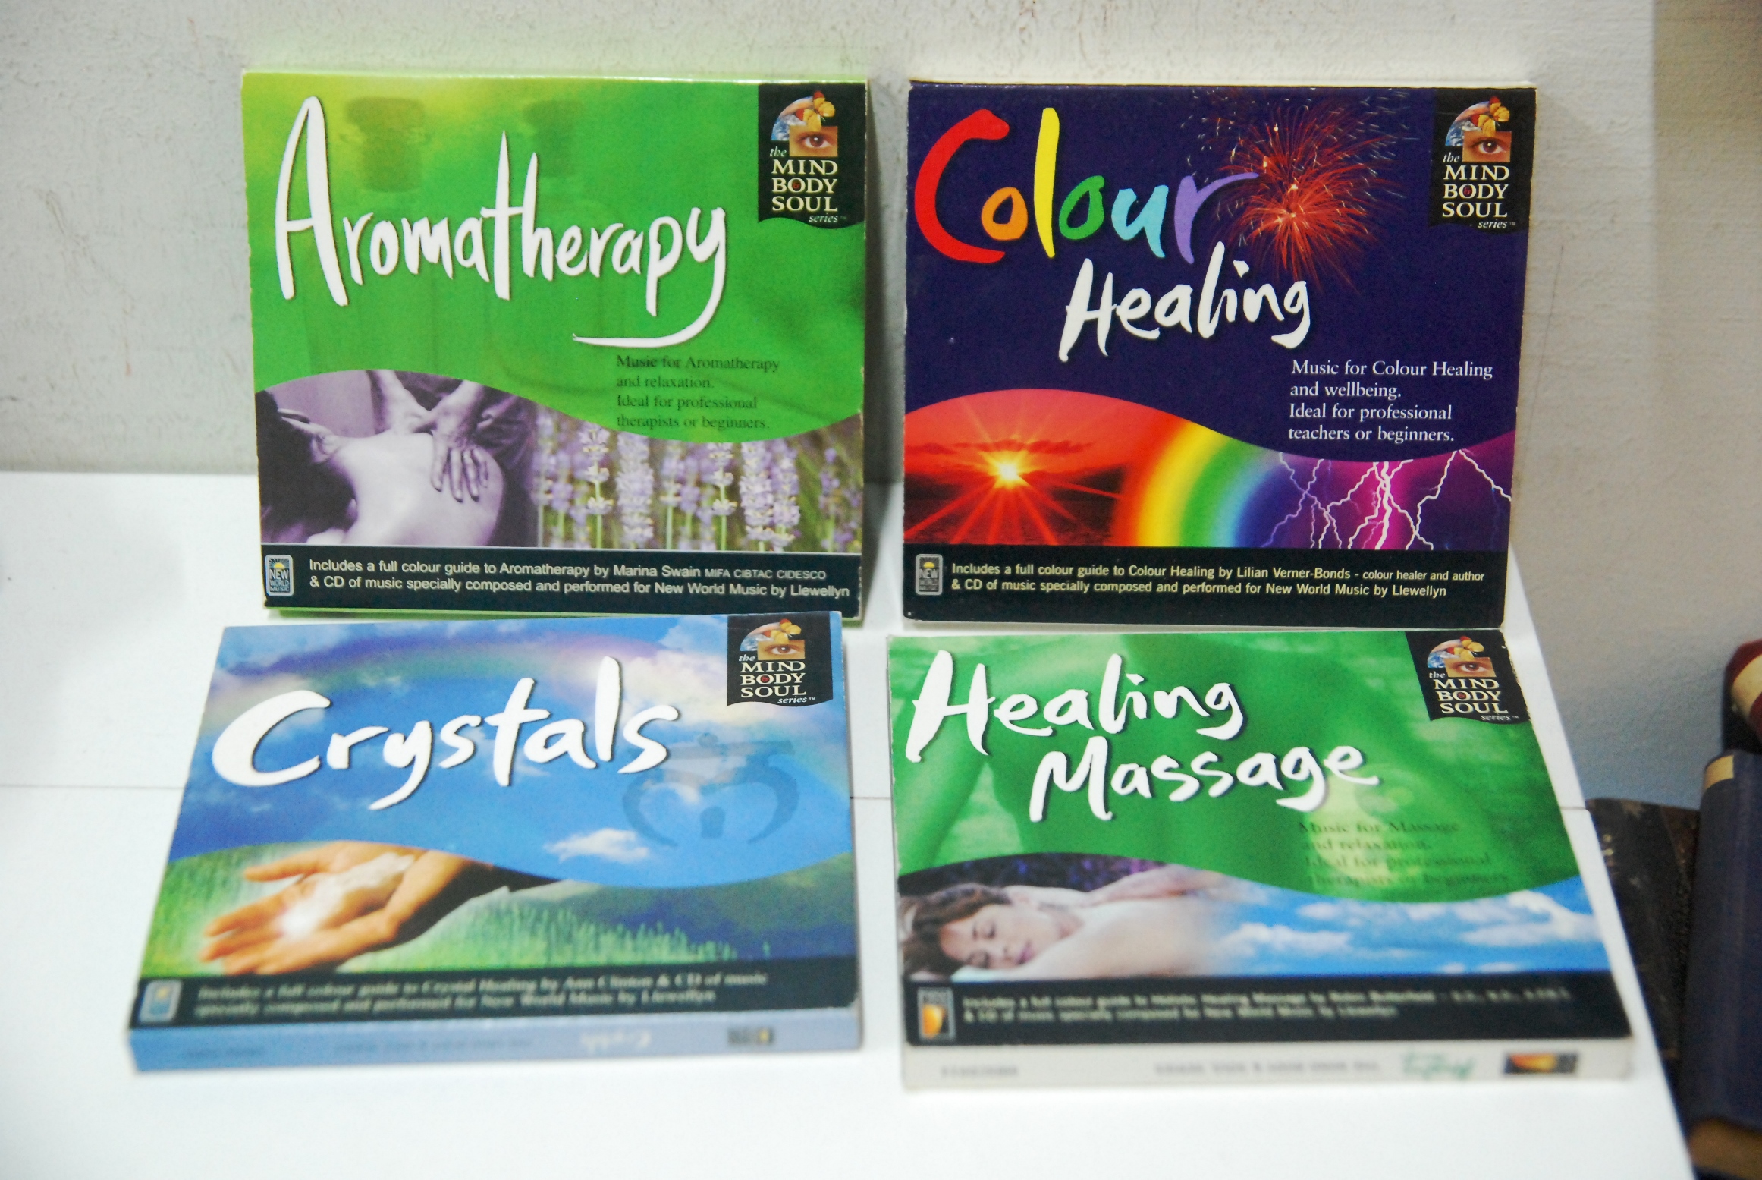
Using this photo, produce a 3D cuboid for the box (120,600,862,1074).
[{"bbox_3d":[-0.079,0.051,0.605,0.143,0.013,0.126,-1,38,-2],"label":"box"}]

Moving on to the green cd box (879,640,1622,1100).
[{"bbox_3d":[0.074,0.054,0.598,0.142,0.012,0.126,-1,38,-2],"label":"green cd box"}]

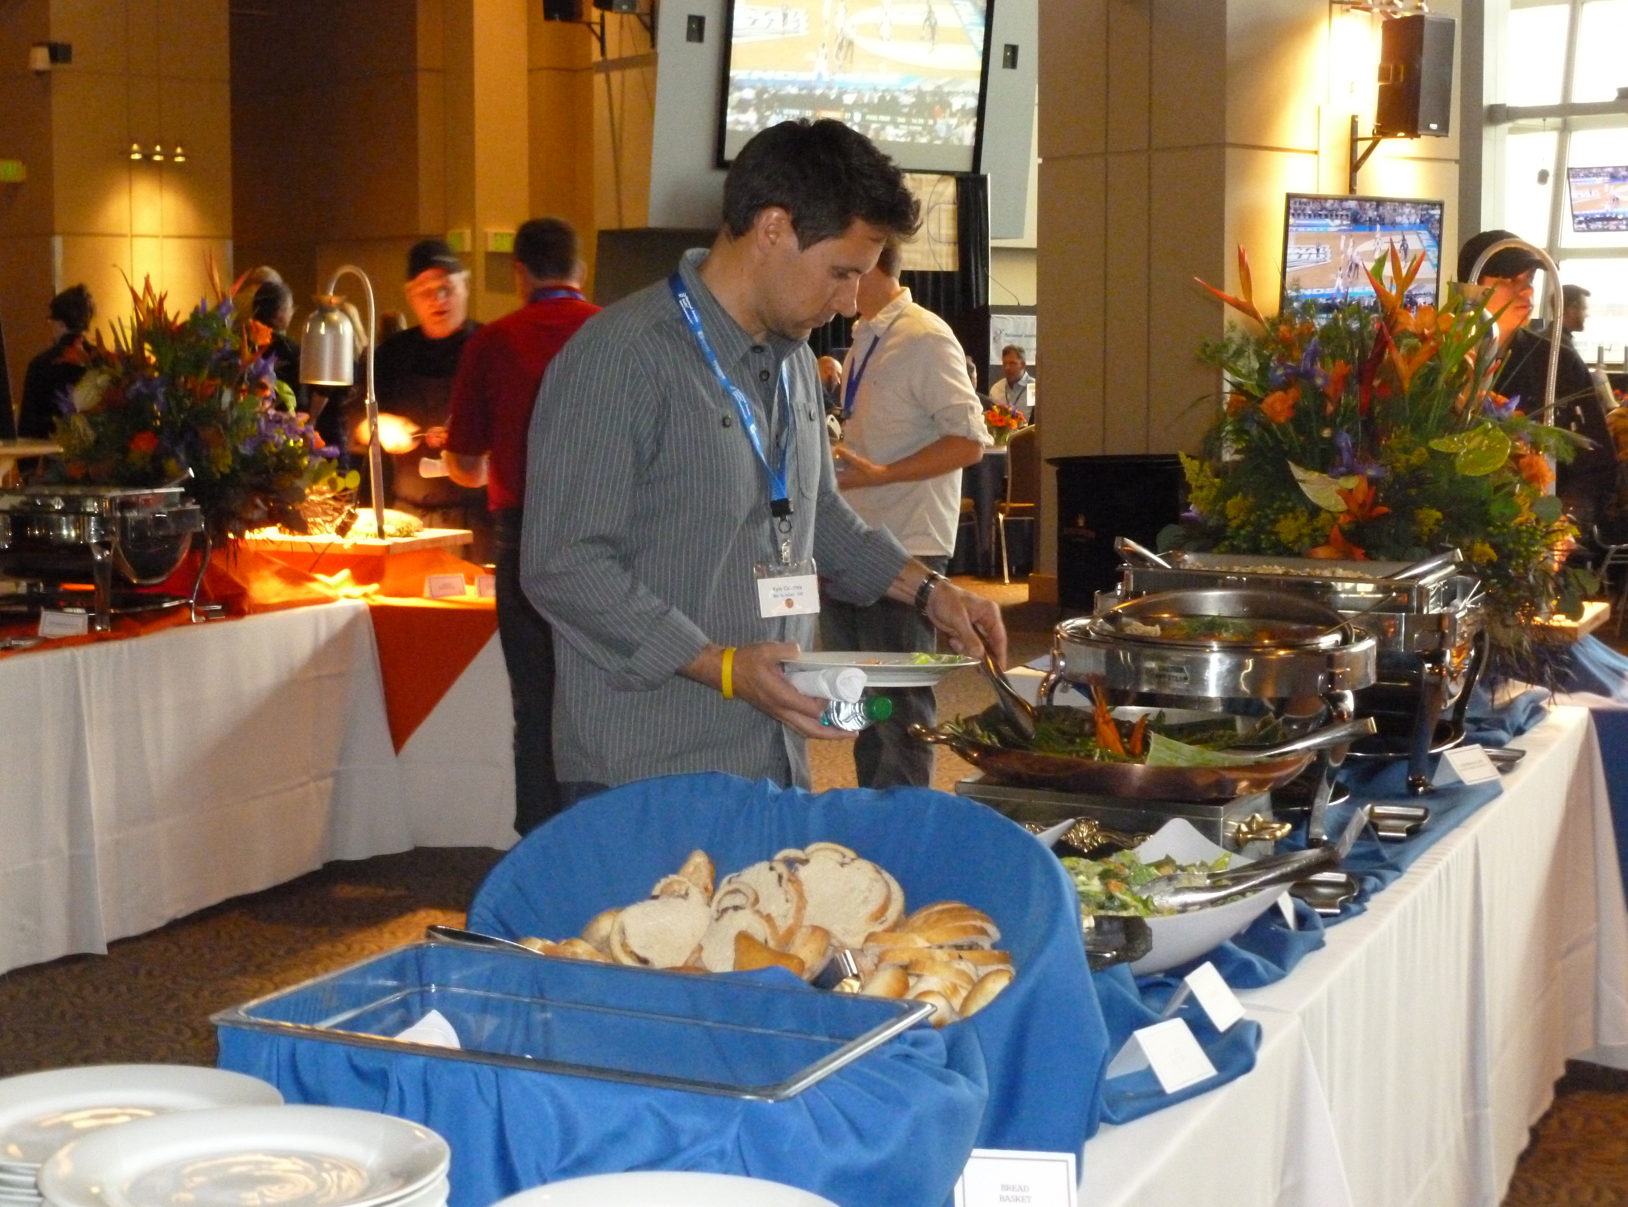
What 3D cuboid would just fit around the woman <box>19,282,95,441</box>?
[{"bbox_3d":[-2.852,-0.381,9.809,0.460,1.677,0.340,-4,7,-35],"label":"woman"}]

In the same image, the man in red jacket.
[{"bbox_3d":[-0.666,-0.101,6.521,0.580,1.756,0.450,-1,6,-15],"label":"man in red jacket"}]

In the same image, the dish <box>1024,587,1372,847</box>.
[{"bbox_3d":[0.565,0.152,3.652,0.475,0.330,0.465,0,6,0],"label":"dish"}]

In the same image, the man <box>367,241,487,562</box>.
[{"bbox_3d":[-1.118,-0.199,7.566,0.540,1.749,0.420,-1,6,-12],"label":"man"}]

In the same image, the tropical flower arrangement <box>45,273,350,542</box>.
[{"bbox_3d":[-1.718,-0.544,7.081,0.820,0.760,0.750,-2,6,-23],"label":"tropical flower arrangement"}]

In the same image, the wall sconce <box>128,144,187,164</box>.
[{"bbox_3d":[-5.973,-4.092,23.112,0.600,0.190,0.200,-4,7,-35],"label":"wall sconce"}]

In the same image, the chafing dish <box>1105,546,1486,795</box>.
[{"bbox_3d":[0.790,0.084,4.196,0.580,0.355,0.450,3,6,28],"label":"chafing dish"}]

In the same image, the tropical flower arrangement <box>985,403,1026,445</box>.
[{"bbox_3d":[1.222,-1.146,16.165,0.280,0.290,0.280,0,6,0],"label":"tropical flower arrangement"}]

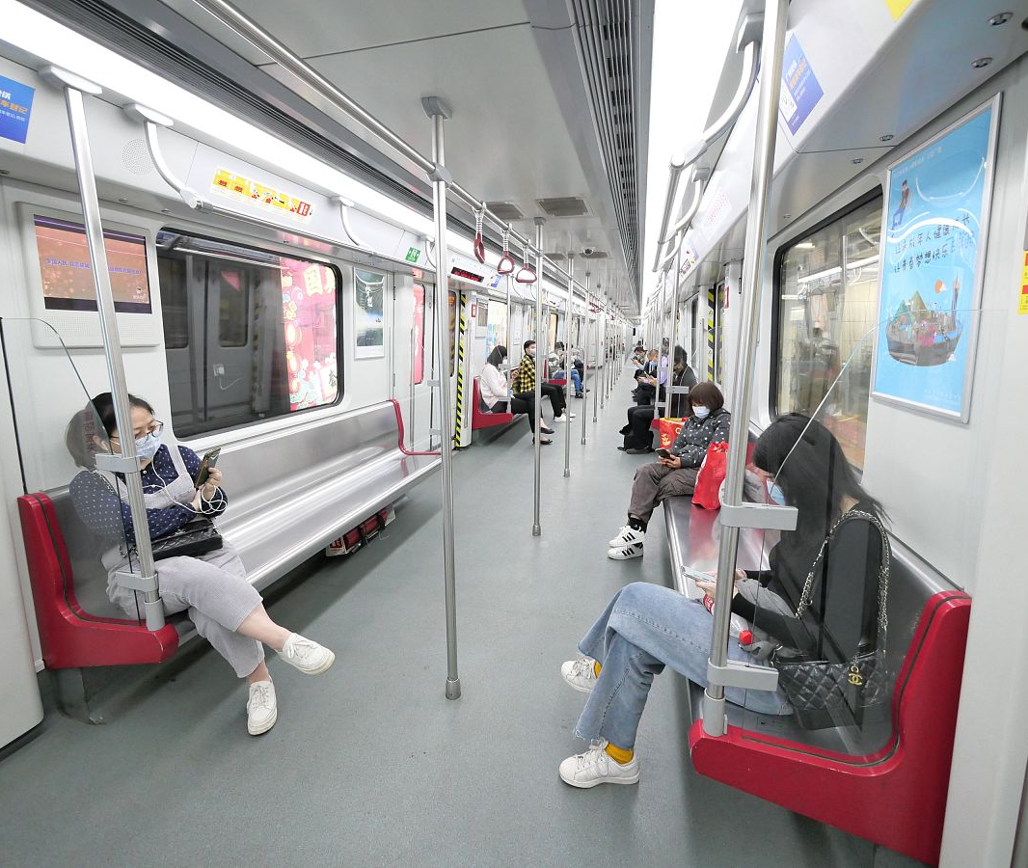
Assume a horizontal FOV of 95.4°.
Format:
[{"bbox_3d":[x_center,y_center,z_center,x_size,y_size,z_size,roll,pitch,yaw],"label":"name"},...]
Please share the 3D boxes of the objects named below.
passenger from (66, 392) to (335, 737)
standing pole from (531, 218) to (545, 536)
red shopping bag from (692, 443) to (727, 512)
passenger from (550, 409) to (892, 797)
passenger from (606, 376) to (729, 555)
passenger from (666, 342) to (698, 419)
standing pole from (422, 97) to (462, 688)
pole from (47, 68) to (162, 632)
[{"bbox_3d":[-1.112,0.452,1.788,0.910,1.210,0.470,6,13,24],"label":"passenger"},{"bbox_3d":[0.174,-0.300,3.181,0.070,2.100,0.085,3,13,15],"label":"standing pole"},{"bbox_3d":[1.133,0.233,2.706,0.170,0.370,0.250,1,12,5],"label":"red shopping bag"},{"bbox_3d":[0.555,0.525,1.429,0.810,1.230,0.460,3,13,15],"label":"passenger"},{"bbox_3d":[0.996,0.235,2.956,0.740,1.150,0.460,0,12,-2],"label":"passenger"},{"bbox_3d":[1.779,-0.442,5.773,0.860,1.280,0.500,3,13,15],"label":"passenger"},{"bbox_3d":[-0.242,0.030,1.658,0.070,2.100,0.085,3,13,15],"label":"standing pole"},{"bbox_3d":[-1.178,-0.137,1.387,0.080,1.620,0.090,5,13,14],"label":"pole"}]

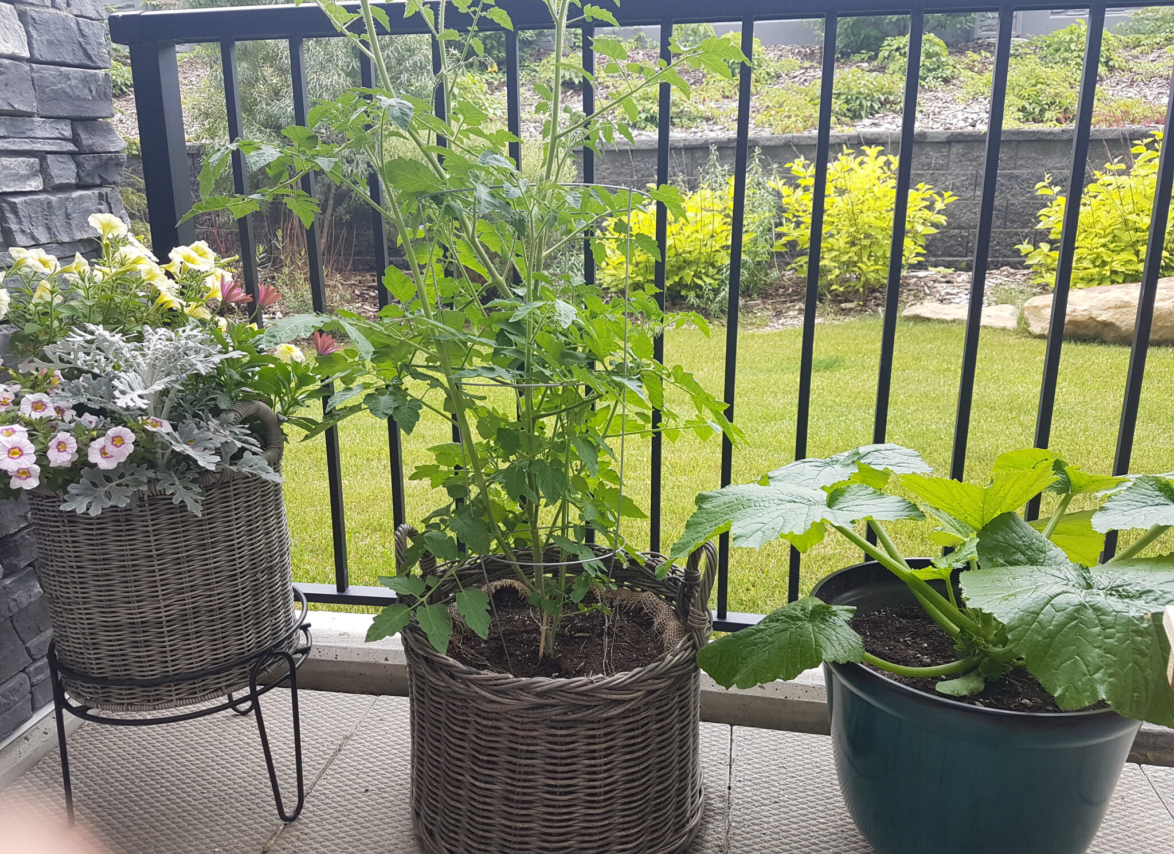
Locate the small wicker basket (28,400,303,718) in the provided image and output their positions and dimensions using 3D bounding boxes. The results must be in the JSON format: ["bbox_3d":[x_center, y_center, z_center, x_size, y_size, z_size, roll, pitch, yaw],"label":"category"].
[{"bbox_3d":[-0.573,0.147,1.216,0.315,0.348,0.315,2,15,10],"label":"small wicker basket"}]

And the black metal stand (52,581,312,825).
[{"bbox_3d":[-0.571,0.397,1.281,0.352,0.268,0.350,2,15,10],"label":"black metal stand"}]

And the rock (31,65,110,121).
[{"bbox_3d":[-0.841,-0.532,1.404,0.065,0.072,0.165,2,15,10],"label":"rock"}]

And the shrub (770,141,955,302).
[{"bbox_3d":[1.738,-1.291,5.593,1.103,0.940,1.050,2,15,10],"label":"shrub"}]

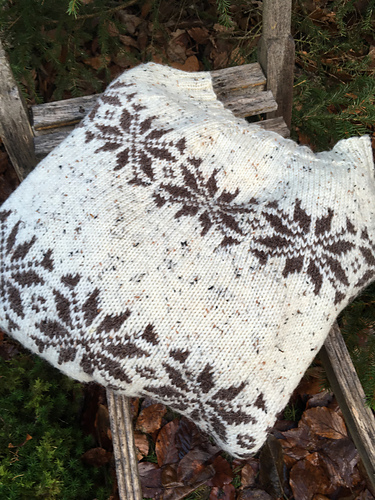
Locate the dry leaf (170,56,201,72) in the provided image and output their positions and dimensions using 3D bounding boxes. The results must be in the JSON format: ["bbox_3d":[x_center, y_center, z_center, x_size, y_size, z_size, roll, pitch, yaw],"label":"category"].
[{"bbox_3d":[-0.003,-0.535,1.225,0.080,0.020,0.060,-19,67,-8],"label":"dry leaf"}]

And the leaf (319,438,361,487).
[{"bbox_3d":[0.269,0.356,0.725,0.058,0.022,0.082,-28,65,-15],"label":"leaf"}]

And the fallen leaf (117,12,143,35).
[{"bbox_3d":[-0.185,-0.711,1.305,0.090,0.022,0.056,39,71,16],"label":"fallen leaf"}]

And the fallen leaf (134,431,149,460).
[{"bbox_3d":[-0.085,0.343,0.732,0.035,0.018,0.045,3,61,2],"label":"fallen leaf"}]

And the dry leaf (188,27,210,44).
[{"bbox_3d":[0.040,-0.664,1.295,0.058,0.018,0.081,-18,63,-10],"label":"dry leaf"}]

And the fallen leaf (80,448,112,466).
[{"bbox_3d":[-0.154,0.348,0.707,0.047,0.018,0.028,21,63,11],"label":"fallen leaf"}]

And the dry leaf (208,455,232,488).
[{"bbox_3d":[0.066,0.441,0.821,0.046,0.018,0.062,-11,66,-5],"label":"dry leaf"}]

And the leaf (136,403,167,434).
[{"bbox_3d":[-0.065,0.303,0.754,0.042,0.018,0.054,17,63,9],"label":"leaf"}]

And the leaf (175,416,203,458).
[{"bbox_3d":[0.004,0.332,0.739,0.043,0.018,0.068,1,61,1],"label":"leaf"}]

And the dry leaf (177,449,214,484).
[{"bbox_3d":[0.010,0.366,0.720,0.070,0.018,0.035,-39,68,-19],"label":"dry leaf"}]

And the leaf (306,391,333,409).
[{"bbox_3d":[0.277,0.316,0.878,0.063,0.018,0.034,-19,67,-8],"label":"leaf"}]

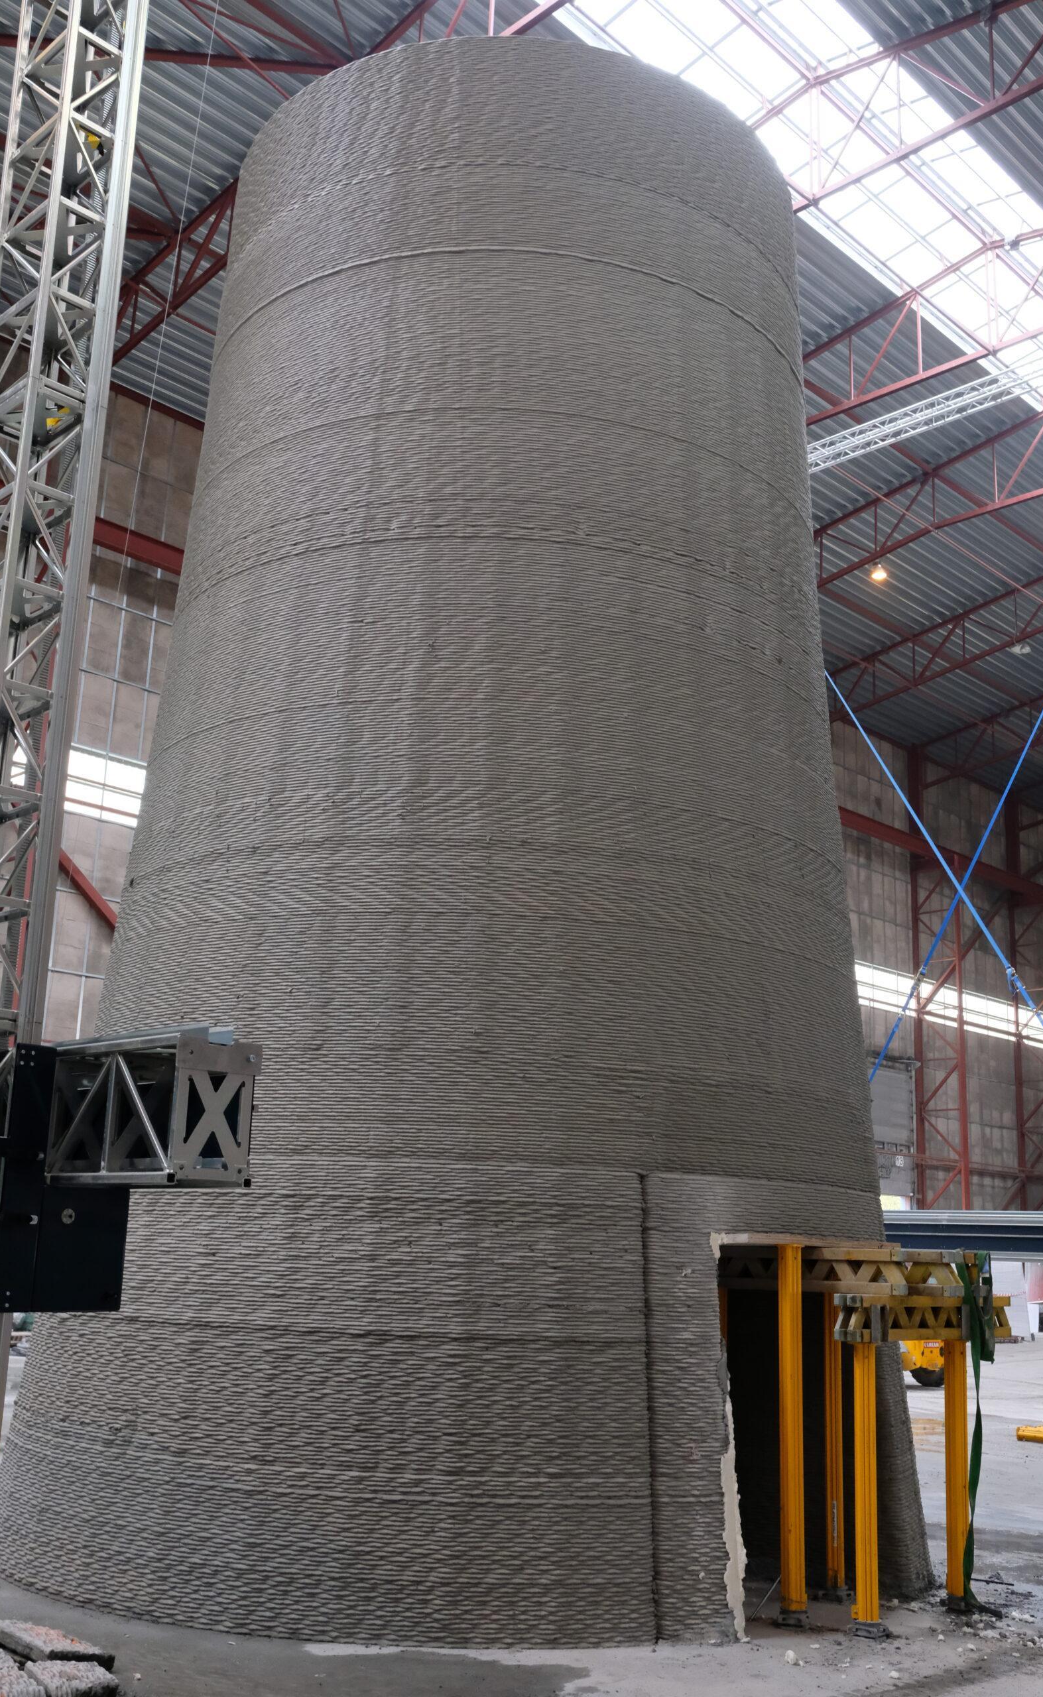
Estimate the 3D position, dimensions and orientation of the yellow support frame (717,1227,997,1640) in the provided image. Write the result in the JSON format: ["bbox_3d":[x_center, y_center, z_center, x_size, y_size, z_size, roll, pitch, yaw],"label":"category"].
[{"bbox_3d":[1.925,3.318,9.636,1.265,1.979,1.591,-10,-18,41],"label":"yellow support frame"}]

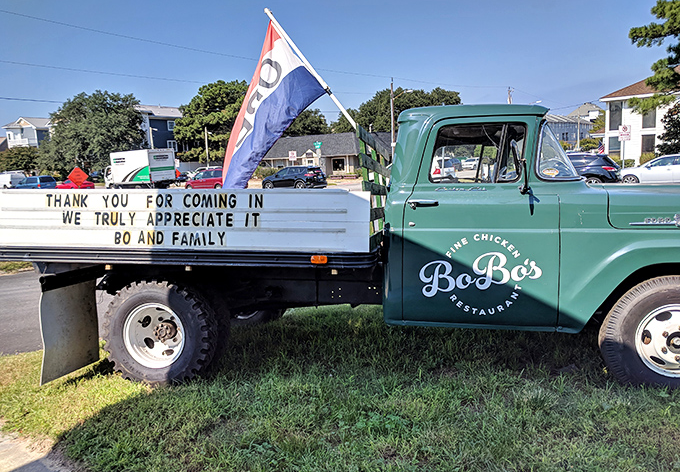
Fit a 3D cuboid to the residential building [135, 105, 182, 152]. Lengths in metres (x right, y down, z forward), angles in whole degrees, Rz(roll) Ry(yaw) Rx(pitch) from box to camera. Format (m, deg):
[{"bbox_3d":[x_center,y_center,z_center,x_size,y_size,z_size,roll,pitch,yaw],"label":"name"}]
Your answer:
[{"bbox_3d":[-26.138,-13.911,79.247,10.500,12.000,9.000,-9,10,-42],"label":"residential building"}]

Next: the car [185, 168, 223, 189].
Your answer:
[{"bbox_3d":[-10.817,-4.821,44.195,5.100,1.750,1.970,2,8,27],"label":"car"}]

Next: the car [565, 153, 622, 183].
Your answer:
[{"bbox_3d":[10.304,-2.910,23.974,4.780,1.700,1.880,1,8,26],"label":"car"}]

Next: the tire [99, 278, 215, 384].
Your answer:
[{"bbox_3d":[-1.248,0.659,3.568,0.725,0.725,0.210,1,8,7],"label":"tire"}]

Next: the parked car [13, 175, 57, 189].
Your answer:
[{"bbox_3d":[-32.739,-5.526,55.090,4.850,1.760,1.920,3,9,34],"label":"parked car"}]

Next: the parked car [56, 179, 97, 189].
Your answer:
[{"bbox_3d":[-27.011,-5.058,52.153,4.600,1.380,1.820,3,9,33],"label":"parked car"}]

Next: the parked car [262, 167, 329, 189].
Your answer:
[{"bbox_3d":[-3.481,-4.347,38.645,4.550,1.690,1.850,1,8,26],"label":"parked car"}]

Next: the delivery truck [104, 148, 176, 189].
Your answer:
[{"bbox_3d":[-15.753,-4.853,39.630,5.800,3.350,2.350,2,9,31],"label":"delivery truck"}]

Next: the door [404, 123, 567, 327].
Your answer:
[{"bbox_3d":[0.882,-0.096,3.214,0.965,1.310,0.190,1,8,7],"label":"door"}]

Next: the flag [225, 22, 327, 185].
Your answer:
[{"bbox_3d":[-0.586,-1.097,4.500,0.900,1.500,0.330,0,8,19],"label":"flag"}]

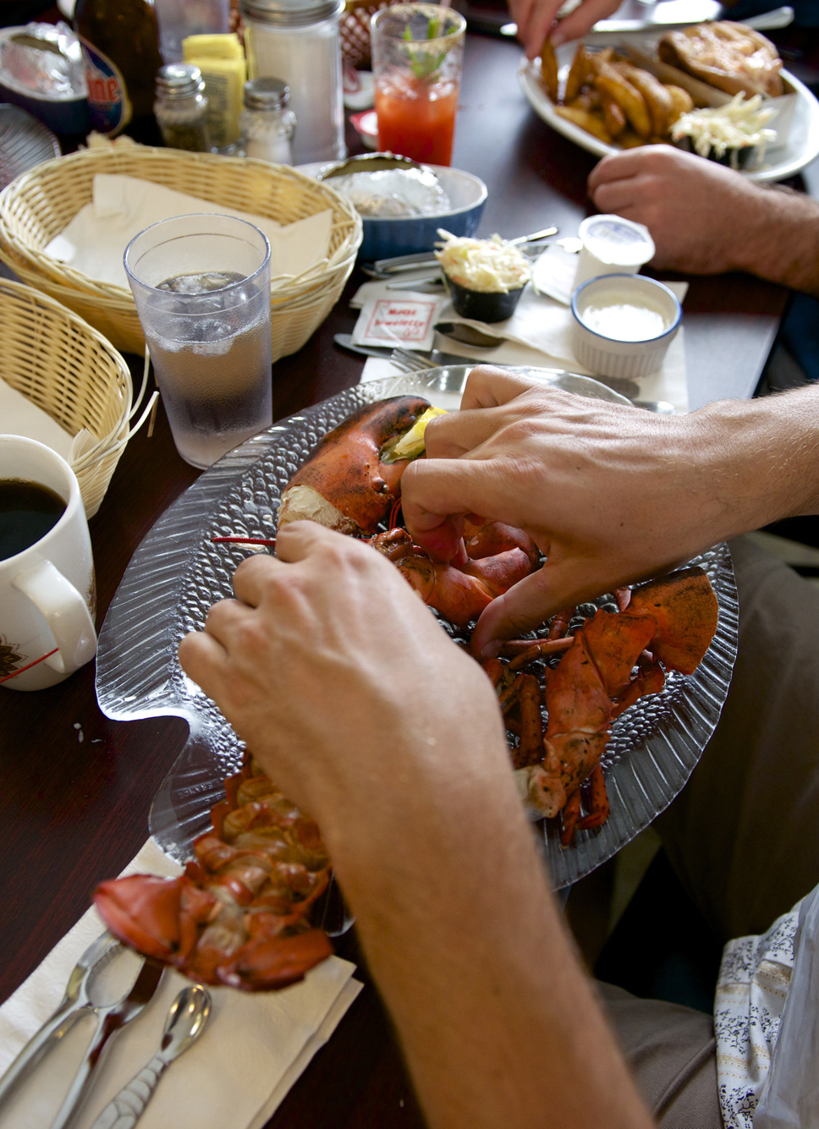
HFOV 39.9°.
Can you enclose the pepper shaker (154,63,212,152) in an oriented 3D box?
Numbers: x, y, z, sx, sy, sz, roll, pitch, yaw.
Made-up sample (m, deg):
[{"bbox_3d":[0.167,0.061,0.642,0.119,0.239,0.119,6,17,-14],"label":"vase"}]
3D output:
[{"bbox_3d":[-0.160,-0.316,0.824,0.041,0.087,0.041,1,50,0],"label":"pepper shaker"}]

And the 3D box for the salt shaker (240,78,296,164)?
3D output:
[{"bbox_3d":[-0.099,-0.304,0.815,0.041,0.087,0.041,1,50,0],"label":"salt shaker"}]

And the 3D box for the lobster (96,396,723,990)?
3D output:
[{"bbox_3d":[0.008,0.034,0.520,0.255,0.088,0.350,15,51,11],"label":"lobster"}]

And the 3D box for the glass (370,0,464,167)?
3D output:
[{"bbox_3d":[0.006,-0.339,0.841,0.068,0.128,0.068,1,49,0],"label":"glass"}]

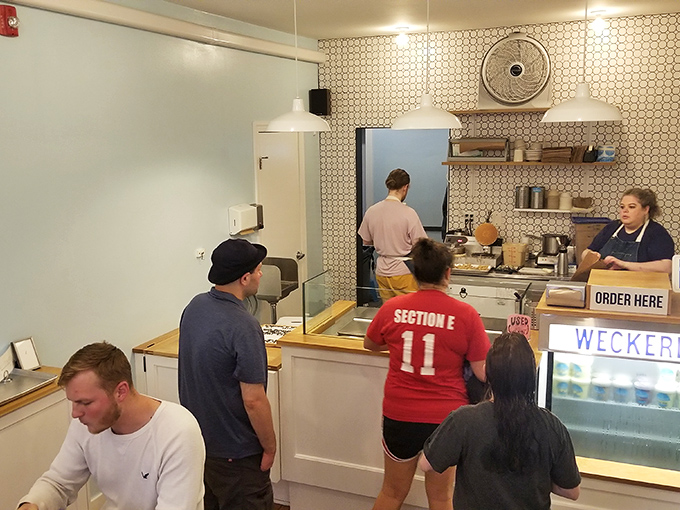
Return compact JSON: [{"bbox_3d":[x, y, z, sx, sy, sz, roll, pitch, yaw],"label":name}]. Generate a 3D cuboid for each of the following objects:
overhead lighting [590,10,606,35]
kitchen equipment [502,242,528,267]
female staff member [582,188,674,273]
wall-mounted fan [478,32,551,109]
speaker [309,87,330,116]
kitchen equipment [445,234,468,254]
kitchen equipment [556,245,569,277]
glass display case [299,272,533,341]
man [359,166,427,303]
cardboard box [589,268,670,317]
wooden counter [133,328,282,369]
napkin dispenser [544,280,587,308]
[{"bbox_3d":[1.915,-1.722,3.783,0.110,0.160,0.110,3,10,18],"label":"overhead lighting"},{"bbox_3d":[1.417,-0.004,4.122,0.185,0.185,0.185,3,10,18],"label":"kitchen equipment"},{"bbox_3d":[1.768,0.412,3.191,0.550,1.640,0.430,9,13,42],"label":"female staff member"},{"bbox_3d":[1.390,-1.465,4.056,0.540,0.570,0.170,3,10,18],"label":"wall-mounted fan"},{"bbox_3d":[-0.182,-1.351,4.525,0.160,0.225,0.160,1,10,6],"label":"speaker"},{"bbox_3d":[0.964,-0.087,4.226,0.200,0.170,0.240,3,10,18],"label":"kitchen equipment"},{"bbox_3d":[1.637,0.041,3.757,0.085,0.245,0.085,3,10,18],"label":"kitchen equipment"},{"bbox_3d":[0.464,0.338,3.164,1.280,0.330,0.470,3,10,18],"label":"glass display case"},{"bbox_3d":[0.397,0.221,3.903,0.500,1.740,0.400,3,10,18],"label":"man"},{"bbox_3d":[1.466,0.189,2.611,0.350,0.140,0.340,3,10,18],"label":"cardboard box"},{"bbox_3d":[-0.723,0.558,3.267,1.020,0.060,0.530,3,10,18],"label":"wooden counter"},{"bbox_3d":[1.168,0.204,2.639,0.175,0.115,0.140,3,10,18],"label":"napkin dispenser"}]

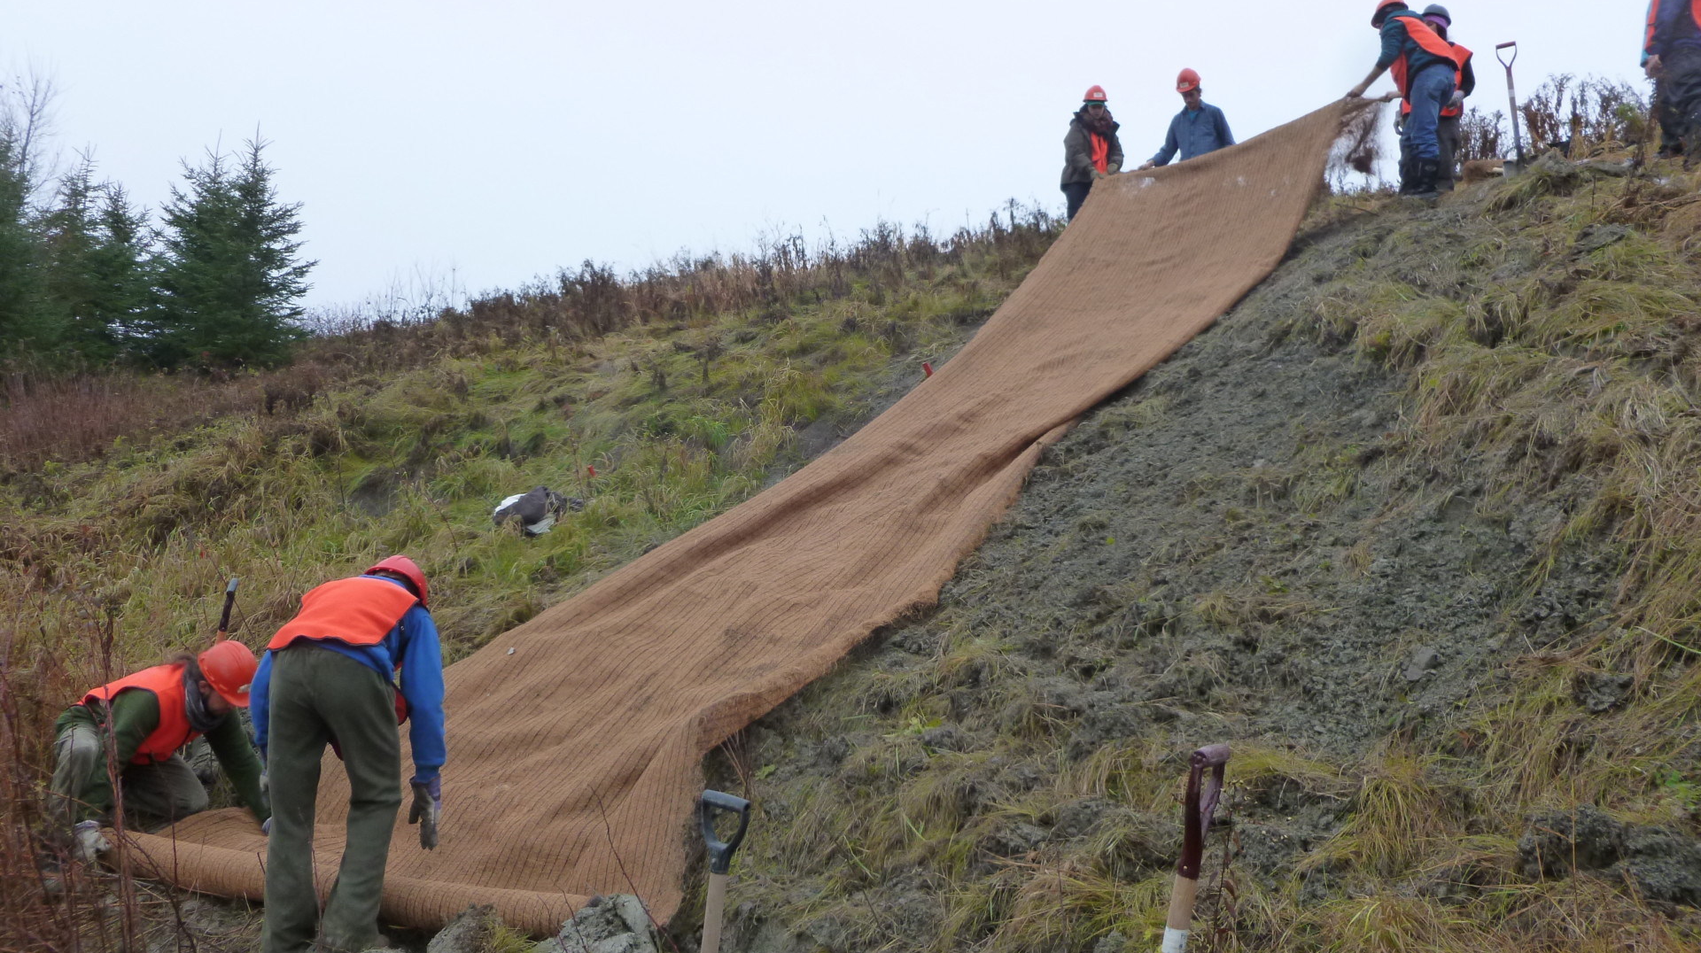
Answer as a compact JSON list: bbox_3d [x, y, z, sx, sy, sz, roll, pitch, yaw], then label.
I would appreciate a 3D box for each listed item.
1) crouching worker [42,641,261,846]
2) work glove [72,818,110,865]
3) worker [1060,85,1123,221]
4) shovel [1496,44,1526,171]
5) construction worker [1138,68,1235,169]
[{"bbox_3d":[-2.790,1.090,5.500,0.880,0.860,0.680,-1,-2,34],"label":"crouching worker"},{"bbox_3d":[-2.940,1.425,5.350,0.150,0.170,0.130,-1,-2,30],"label":"work glove"},{"bbox_3d":[2.040,-2.460,11.600,0.560,1.660,0.460,0,-1,-3],"label":"worker"},{"bbox_3d":[4.680,-2.600,9.800,0.210,1.040,0.120,-7,-1,17],"label":"shovel"},{"bbox_3d":[2.770,-2.460,11.300,0.720,1.720,0.550,-1,-2,27],"label":"construction worker"}]

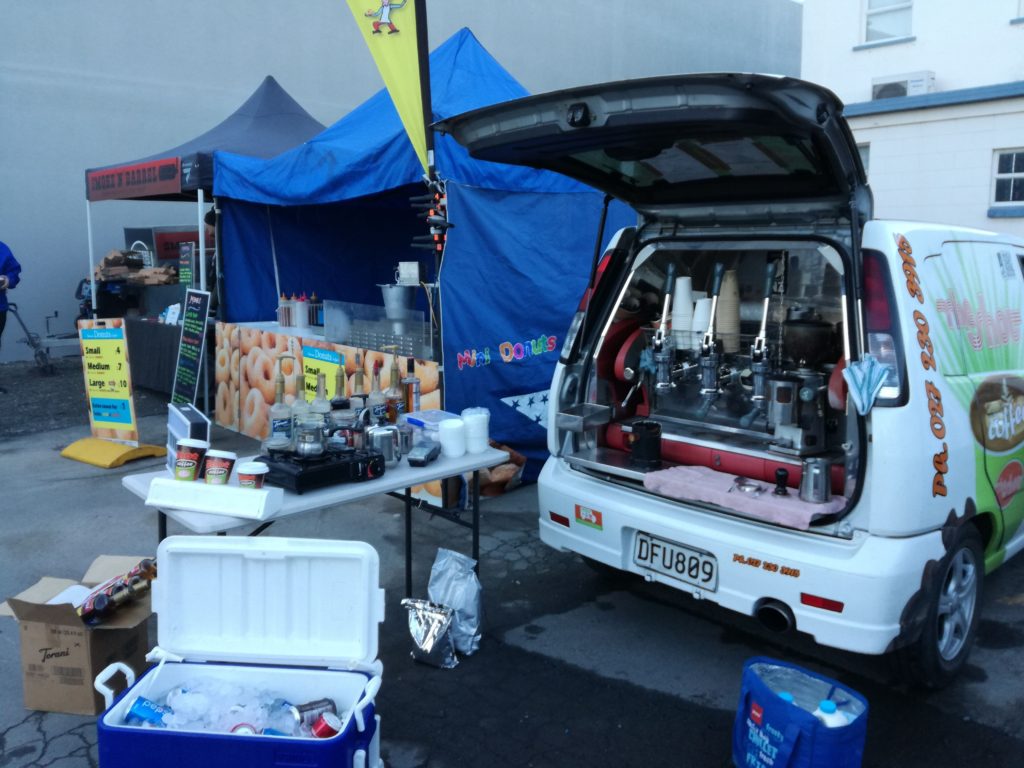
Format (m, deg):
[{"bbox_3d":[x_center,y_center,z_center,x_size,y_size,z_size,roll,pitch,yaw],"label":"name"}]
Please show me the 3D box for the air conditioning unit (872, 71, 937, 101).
[{"bbox_3d":[5.917,-4.376,12.118,0.300,0.570,0.810,-8,12,-43],"label":"air conditioning unit"}]

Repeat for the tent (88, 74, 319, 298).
[{"bbox_3d":[-2.748,-1.728,9.207,3.000,3.448,3.000,-8,12,-44],"label":"tent"}]

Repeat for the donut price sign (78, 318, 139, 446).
[{"bbox_3d":[-3.005,-0.010,5.950,0.585,0.937,0.040,1,9,33],"label":"donut price sign"}]

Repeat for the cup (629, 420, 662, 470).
[{"bbox_3d":[0.571,0.244,3.349,0.122,0.150,0.122,0,9,0],"label":"cup"}]

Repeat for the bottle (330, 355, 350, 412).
[{"bbox_3d":[-0.690,0.063,3.213,0.080,0.370,0.080,-8,13,-42],"label":"bottle"}]

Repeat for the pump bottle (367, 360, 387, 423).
[{"bbox_3d":[-0.515,0.069,3.055,0.077,0.325,0.077,-4,10,-28],"label":"pump bottle"}]

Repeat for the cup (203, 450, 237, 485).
[{"bbox_3d":[-0.910,0.272,2.480,0.092,0.122,0.092,7,9,-6],"label":"cup"}]

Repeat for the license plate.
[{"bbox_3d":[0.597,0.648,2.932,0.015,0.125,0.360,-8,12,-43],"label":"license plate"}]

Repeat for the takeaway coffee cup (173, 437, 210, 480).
[{"bbox_3d":[-0.950,0.244,2.361,0.094,0.150,0.094,6,9,-21],"label":"takeaway coffee cup"}]

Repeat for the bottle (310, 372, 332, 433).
[{"bbox_3d":[-0.751,0.103,3.167,0.079,0.305,0.079,-8,13,-42],"label":"bottle"}]

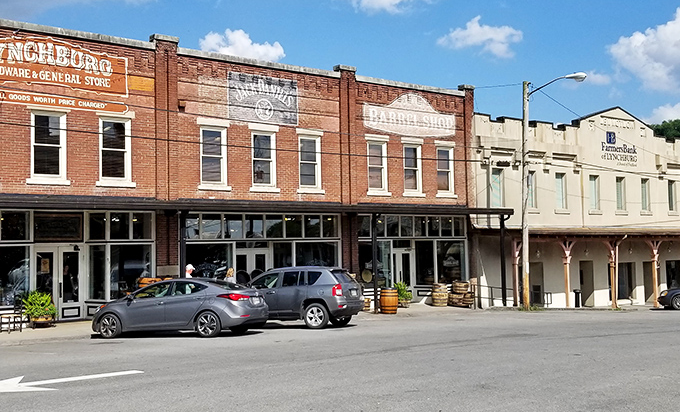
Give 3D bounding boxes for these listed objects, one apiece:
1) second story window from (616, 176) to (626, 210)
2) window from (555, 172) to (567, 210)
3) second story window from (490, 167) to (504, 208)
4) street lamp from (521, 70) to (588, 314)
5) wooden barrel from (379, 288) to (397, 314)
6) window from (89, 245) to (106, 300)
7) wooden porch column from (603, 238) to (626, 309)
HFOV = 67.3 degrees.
[{"bbox_3d":[15.114,-0.640,27.634,0.799,1.804,0.200,1,-4,-27],"label":"second story window"},{"bbox_3d":[12.328,-0.829,28.606,0.950,2.040,0.160,1,-3,-27],"label":"window"},{"bbox_3d":[7.220,-0.820,23.556,0.789,1.776,0.200,1,-4,-27],"label":"second story window"},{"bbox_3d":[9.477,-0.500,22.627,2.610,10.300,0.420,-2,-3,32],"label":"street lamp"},{"bbox_3d":[1.823,3.503,18.850,0.650,0.890,0.650,-1,-3,0],"label":"wooden barrel"},{"bbox_3d":[-7.471,2.039,15.740,0.488,1.702,0.100,1,-4,-27],"label":"window"},{"bbox_3d":[14.742,3.673,27.548,1.380,3.650,0.300,1,-3,-27],"label":"wooden porch column"}]

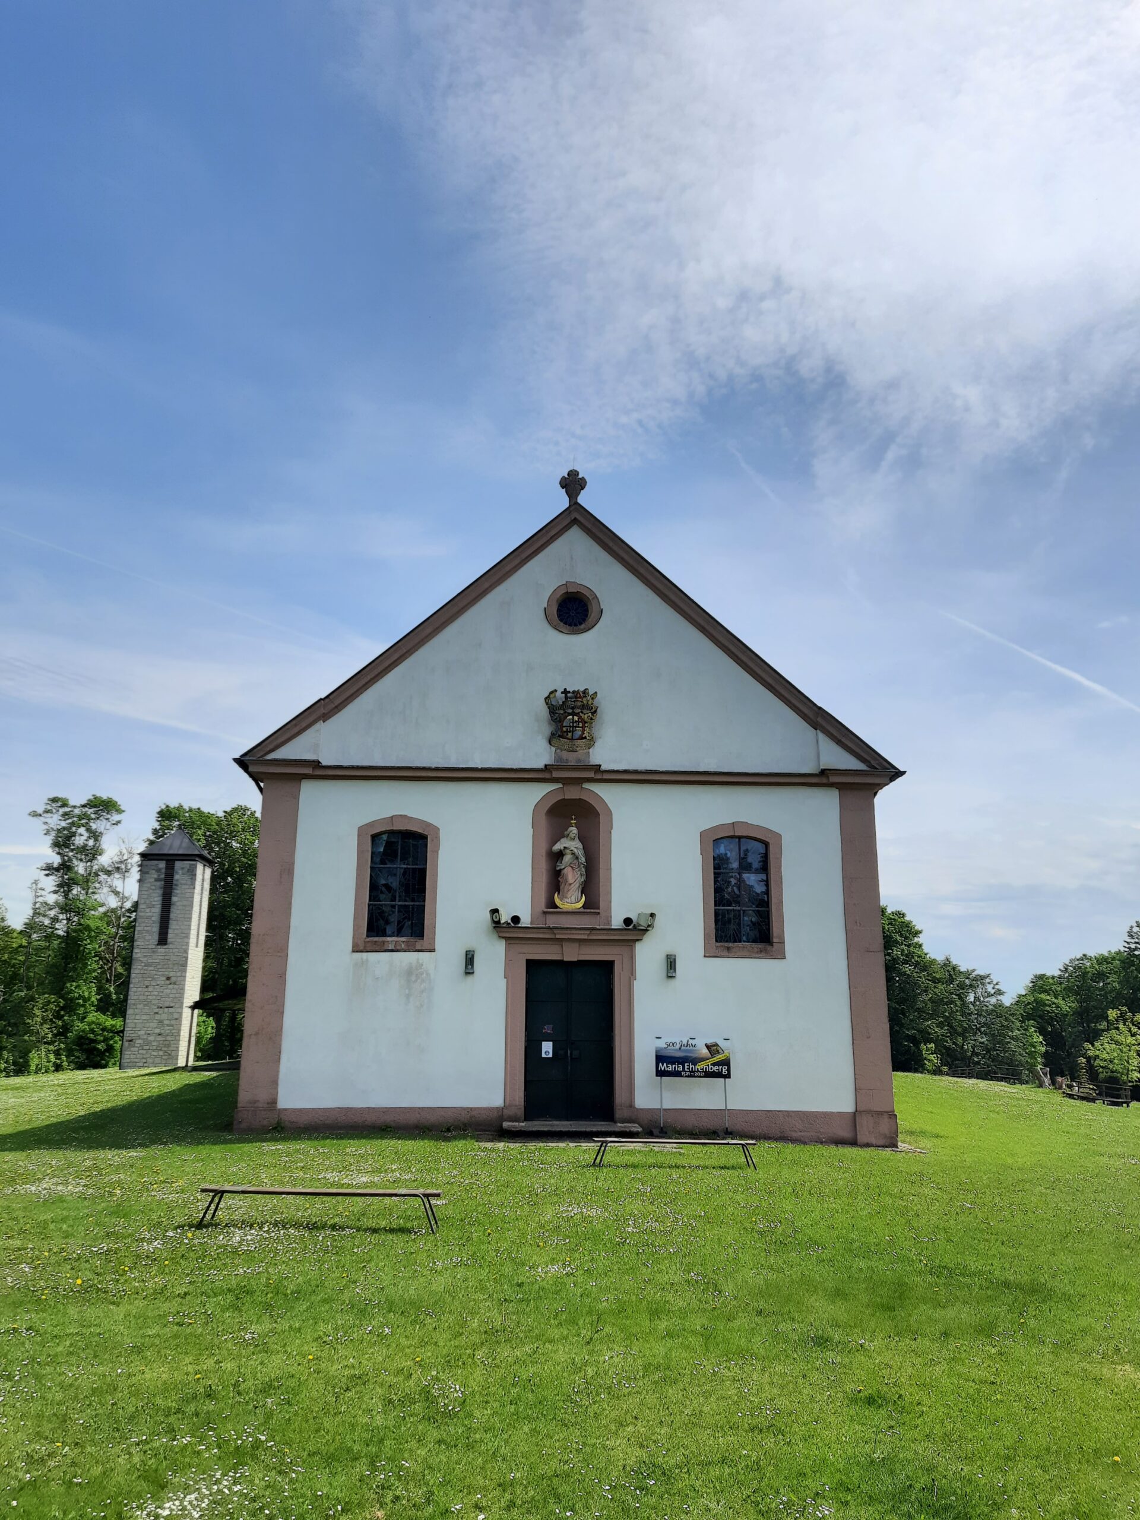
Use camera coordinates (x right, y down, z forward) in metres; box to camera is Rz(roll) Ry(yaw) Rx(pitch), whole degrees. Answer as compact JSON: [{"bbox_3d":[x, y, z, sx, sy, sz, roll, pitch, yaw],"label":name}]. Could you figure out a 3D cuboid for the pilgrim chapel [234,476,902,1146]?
[{"bbox_3d":[-0.221,2.922,32.504,14.050,14.200,22.000,1,-13,-1],"label":"pilgrim chapel"}]

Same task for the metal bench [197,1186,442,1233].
[{"bbox_3d":[-2.618,4.750,11.176,2.530,0.420,0.380,0,-13,1],"label":"metal bench"}]

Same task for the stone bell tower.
[{"bbox_3d":[-15.003,6.917,39.613,2.250,9.000,2.250,1,-13,-3],"label":"stone bell tower"}]

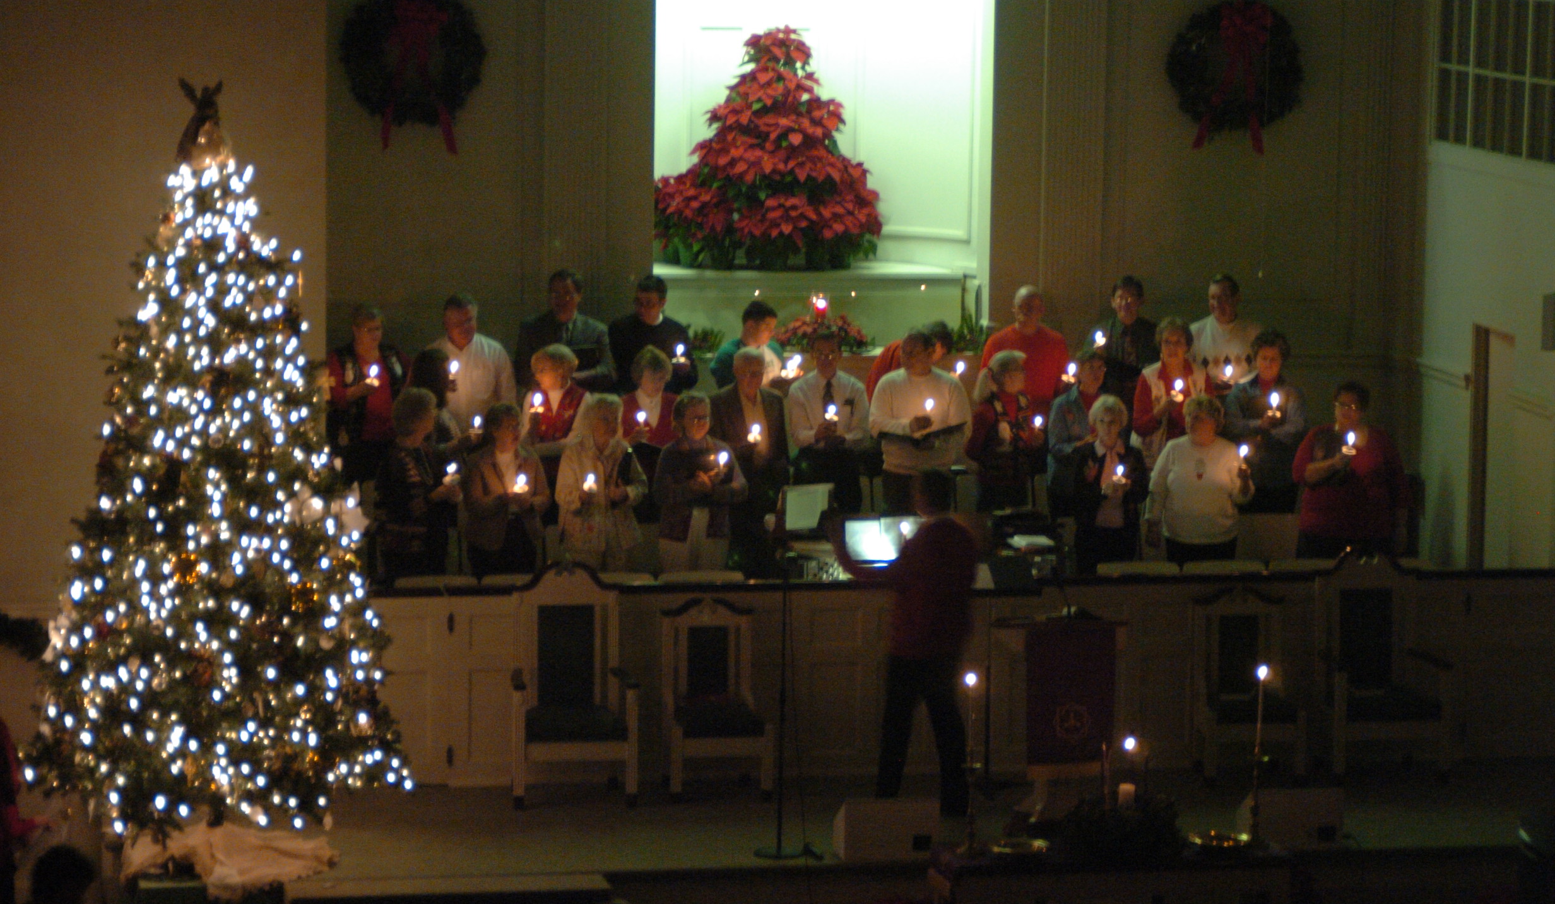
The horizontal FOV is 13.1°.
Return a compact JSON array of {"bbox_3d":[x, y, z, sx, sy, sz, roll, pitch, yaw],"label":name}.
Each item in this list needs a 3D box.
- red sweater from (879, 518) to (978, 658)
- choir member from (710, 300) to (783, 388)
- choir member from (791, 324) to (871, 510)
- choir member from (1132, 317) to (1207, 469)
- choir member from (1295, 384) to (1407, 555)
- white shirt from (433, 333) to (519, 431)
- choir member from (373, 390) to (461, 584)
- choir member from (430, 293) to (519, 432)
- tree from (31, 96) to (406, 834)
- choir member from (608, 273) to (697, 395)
[{"bbox_3d":[0.789,0.698,34.900,0.520,0.720,0.360,1,7,-2],"label":"red sweater"},{"bbox_3d":[-0.136,-0.004,38.698,0.500,1.700,0.430,-2,7,-22],"label":"choir member"},{"bbox_3d":[0.271,0.200,36.849,0.470,1.750,0.420,0,7,-6],"label":"choir member"},{"bbox_3d":[2.198,0.078,38.195,0.480,1.650,0.430,2,7,5],"label":"choir member"},{"bbox_3d":[3.071,0.434,36.510,0.620,1.630,0.480,2,7,8],"label":"choir member"},{"bbox_3d":[-1.674,-0.319,37.013,0.520,0.660,0.330,1,7,0],"label":"white shirt"},{"bbox_3d":[-1.888,0.478,35.364,0.430,1.620,0.390,-5,9,-42],"label":"choir member"},{"bbox_3d":[-1.685,0.001,37.011,0.530,1.730,0.380,1,7,0],"label":"choir member"},{"bbox_3d":[-2.676,-0.014,32.300,1.820,3.500,1.820,-1,7,-15],"label":"tree"},{"bbox_3d":[-0.702,-0.113,37.384,0.510,1.760,0.420,1,7,-4],"label":"choir member"}]

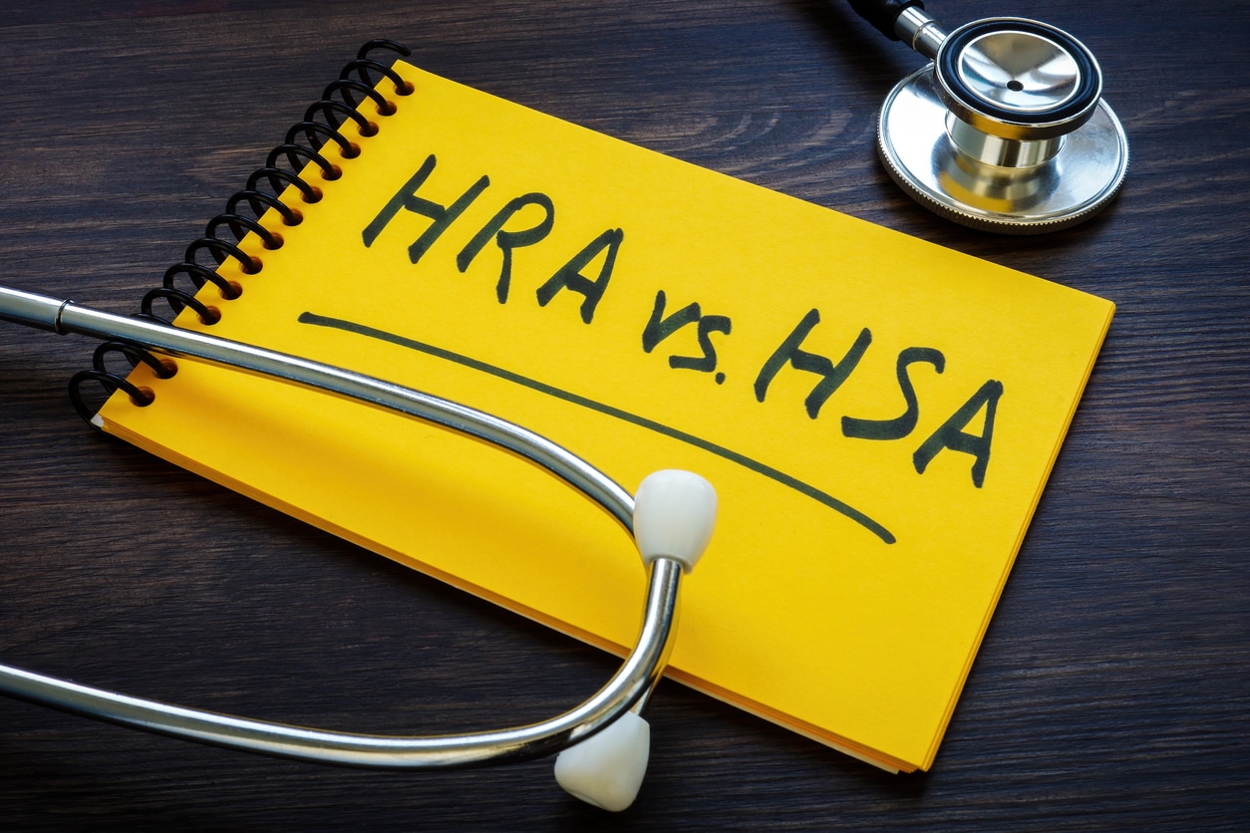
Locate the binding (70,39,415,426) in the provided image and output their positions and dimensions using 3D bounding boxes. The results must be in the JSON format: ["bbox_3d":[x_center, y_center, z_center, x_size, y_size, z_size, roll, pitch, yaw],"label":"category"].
[{"bbox_3d":[-0.066,-0.036,0.283,0.013,0.013,0.098,21,57,15],"label":"binding"}]

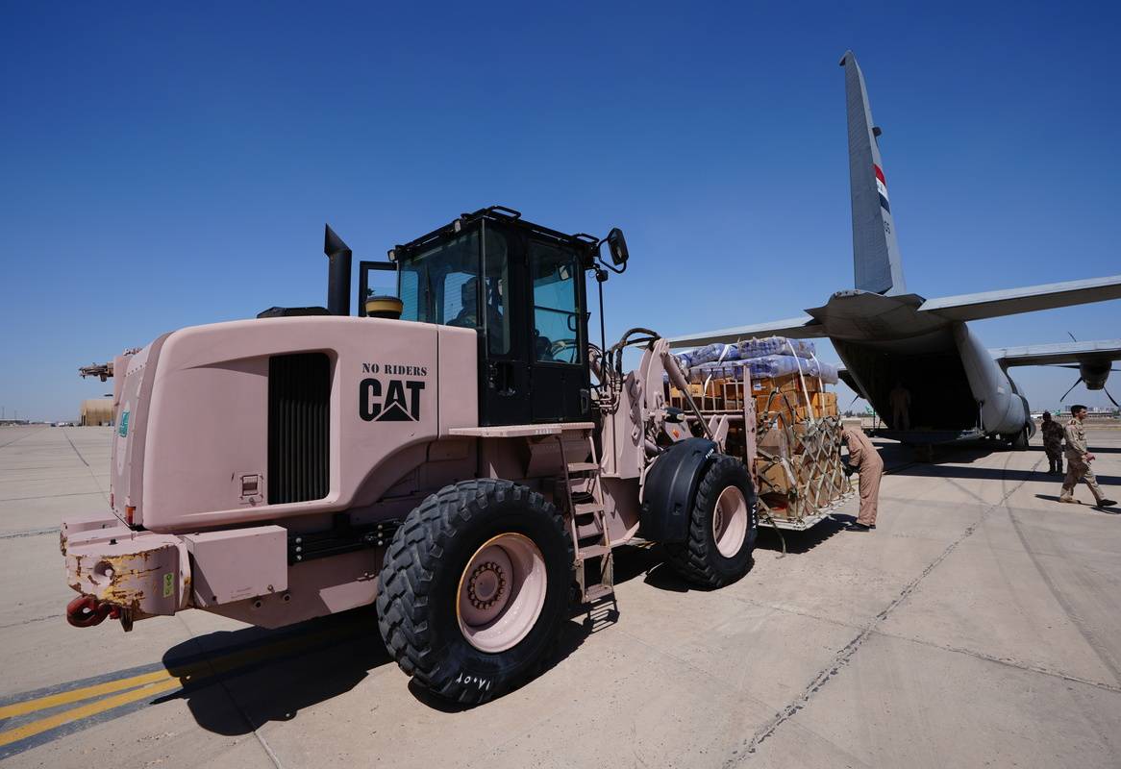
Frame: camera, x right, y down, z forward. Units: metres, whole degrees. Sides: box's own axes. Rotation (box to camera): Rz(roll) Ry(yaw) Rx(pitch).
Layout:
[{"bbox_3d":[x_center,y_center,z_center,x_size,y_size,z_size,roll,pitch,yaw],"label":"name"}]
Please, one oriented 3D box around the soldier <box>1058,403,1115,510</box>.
[{"bbox_3d":[9.754,1.322,9.569,0.520,1.820,0.760,3,-5,-38],"label":"soldier"}]

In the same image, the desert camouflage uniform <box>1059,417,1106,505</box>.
[{"bbox_3d":[9.704,1.377,9.568,0.480,1.520,0.620,3,-5,-38],"label":"desert camouflage uniform"}]

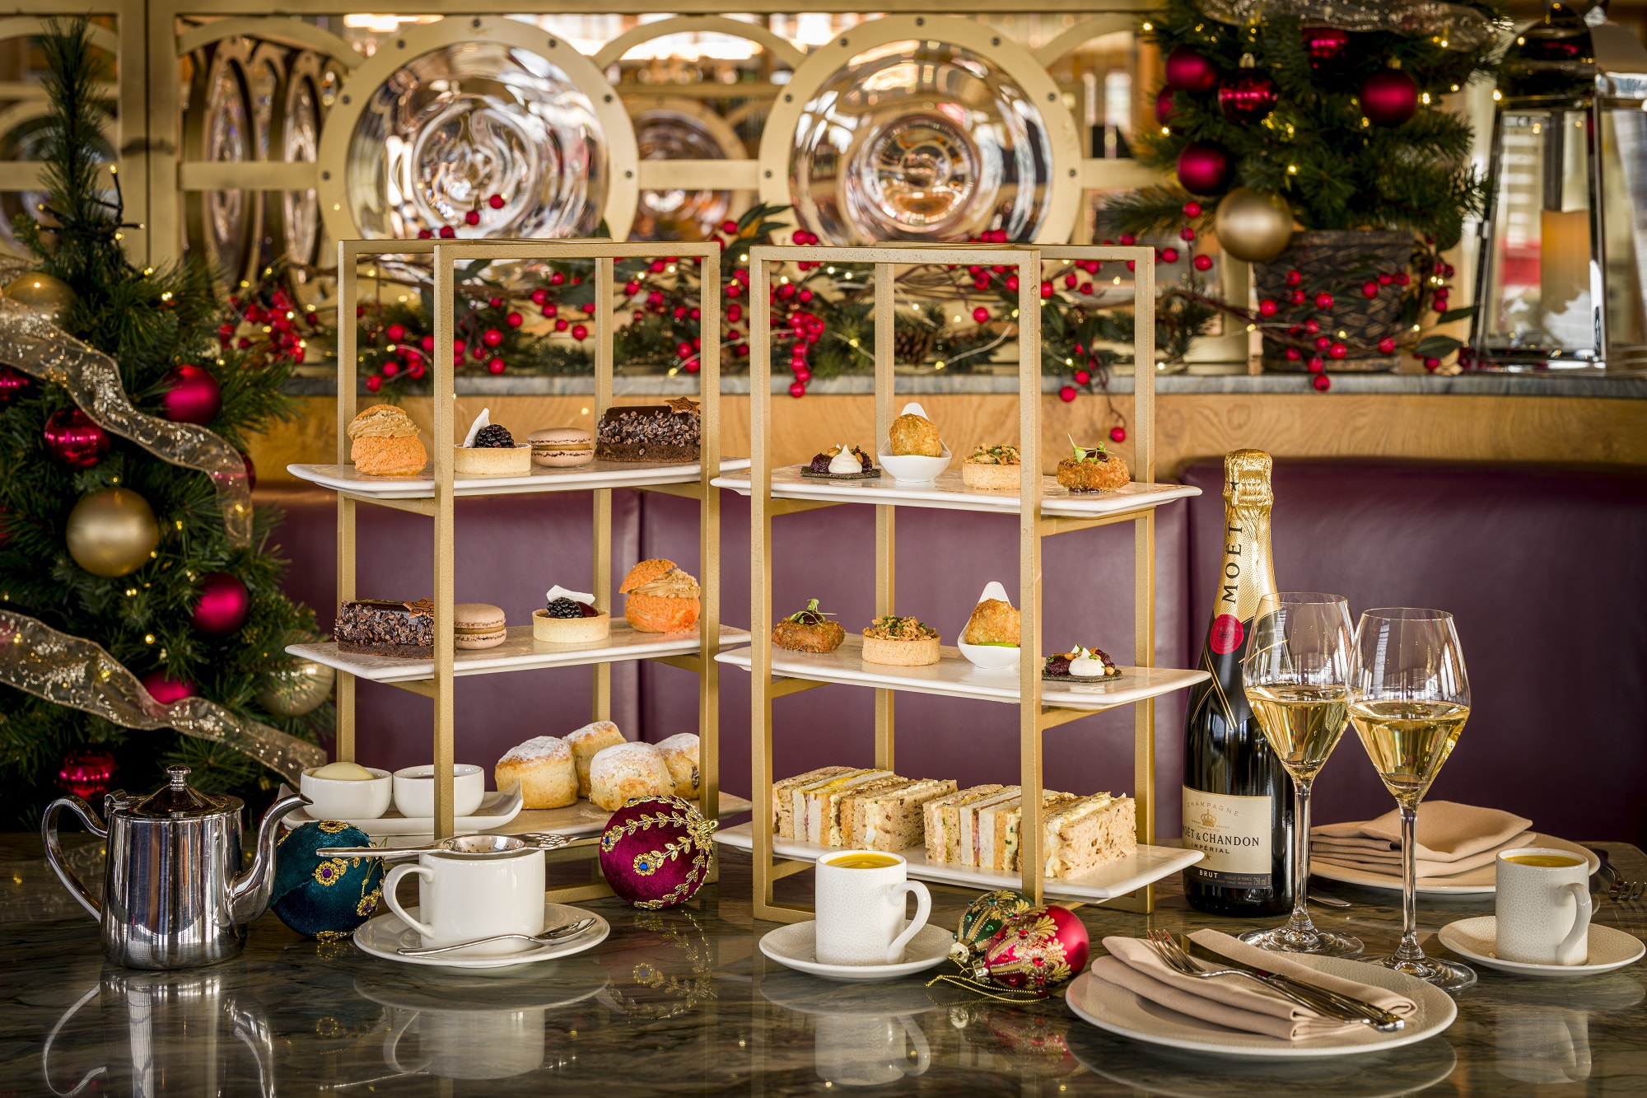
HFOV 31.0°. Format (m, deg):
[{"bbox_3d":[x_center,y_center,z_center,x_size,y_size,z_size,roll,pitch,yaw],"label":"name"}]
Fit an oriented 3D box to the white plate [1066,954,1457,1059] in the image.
[{"bbox_3d":[0.262,0.276,1.783,0.232,0.019,0.232,0,7,0],"label":"white plate"}]

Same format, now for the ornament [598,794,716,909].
[{"bbox_3d":[-0.113,0.210,2.074,0.090,0.080,0.080,-25,0,20],"label":"ornament"}]

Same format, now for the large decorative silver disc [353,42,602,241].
[{"bbox_3d":[-0.343,-0.372,2.950,0.263,0.263,0.045,0,6,4],"label":"large decorative silver disc"}]

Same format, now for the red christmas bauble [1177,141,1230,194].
[{"bbox_3d":[0.373,-0.373,2.920,0.054,0.054,0.054,0,6,0],"label":"red christmas bauble"}]

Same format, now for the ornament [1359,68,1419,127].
[{"bbox_3d":[0.544,-0.434,2.860,0.055,0.055,0.055,0,6,0],"label":"ornament"}]

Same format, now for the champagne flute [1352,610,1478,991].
[{"bbox_3d":[0.370,0.155,1.879,0.086,0.230,0.086,0,7,0],"label":"champagne flute"}]

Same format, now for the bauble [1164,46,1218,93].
[{"bbox_3d":[0.379,-0.494,3.060,0.055,0.057,0.055,0,7,0],"label":"bauble"}]

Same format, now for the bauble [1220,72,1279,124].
[{"bbox_3d":[0.424,-0.454,2.970,0.058,0.063,0.058,0,7,0],"label":"bauble"}]

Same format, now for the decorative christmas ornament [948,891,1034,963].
[{"bbox_3d":[0.111,0.243,1.887,0.067,0.052,0.052,-27,9,-3],"label":"decorative christmas ornament"}]

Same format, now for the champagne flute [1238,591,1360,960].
[{"bbox_3d":[0.315,0.147,1.957,0.085,0.230,0.085,0,7,0],"label":"champagne flute"}]

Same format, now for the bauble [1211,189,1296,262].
[{"bbox_3d":[0.408,-0.309,2.830,0.073,0.073,0.073,0,6,0],"label":"bauble"}]

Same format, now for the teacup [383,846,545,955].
[{"bbox_3d":[-0.235,0.224,1.920,0.113,0.060,0.082,-3,7,-27],"label":"teacup"}]

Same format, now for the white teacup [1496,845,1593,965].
[{"bbox_3d":[0.464,0.232,1.898,0.059,0.062,0.083,-2,7,-16],"label":"white teacup"}]

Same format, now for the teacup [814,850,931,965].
[{"bbox_3d":[0.035,0.232,1.913,0.083,0.062,0.059,5,9,38],"label":"teacup"}]

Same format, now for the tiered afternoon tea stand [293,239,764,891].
[{"bbox_3d":[-0.208,0.013,2.107,0.305,0.457,0.162,-4,8,-32],"label":"tiered afternoon tea stand"}]

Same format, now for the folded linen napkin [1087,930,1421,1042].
[{"bbox_3d":[0.252,0.254,1.755,0.082,0.033,0.168,-6,9,-42],"label":"folded linen napkin"}]

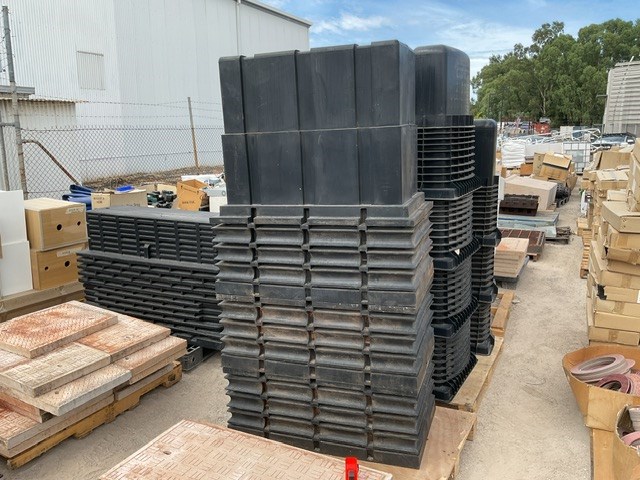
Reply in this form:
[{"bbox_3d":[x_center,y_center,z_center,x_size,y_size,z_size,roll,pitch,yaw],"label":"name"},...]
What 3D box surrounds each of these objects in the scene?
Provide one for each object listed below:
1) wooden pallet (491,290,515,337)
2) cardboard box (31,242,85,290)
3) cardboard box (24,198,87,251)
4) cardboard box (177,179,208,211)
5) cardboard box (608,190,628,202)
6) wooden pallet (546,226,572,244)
[{"bbox_3d":[1.177,0.656,5.021,1.130,0.130,1.130,3,11,25],"label":"wooden pallet"},{"bbox_3d":[-2.940,0.251,5.682,0.680,0.385,0.470,5,12,34],"label":"cardboard box"},{"bbox_3d":[-2.905,-0.151,5.709,0.680,0.400,0.490,5,12,34],"label":"cardboard box"},{"bbox_3d":[-1.712,-0.557,7.200,0.320,0.440,0.320,0,10,14],"label":"cardboard box"},{"bbox_3d":[2.916,-0.439,5.185,0.240,0.095,0.320,3,11,25],"label":"cardboard box"},{"bbox_3d":[3.454,-0.097,8.789,1.130,0.130,1.130,3,11,26],"label":"wooden pallet"}]

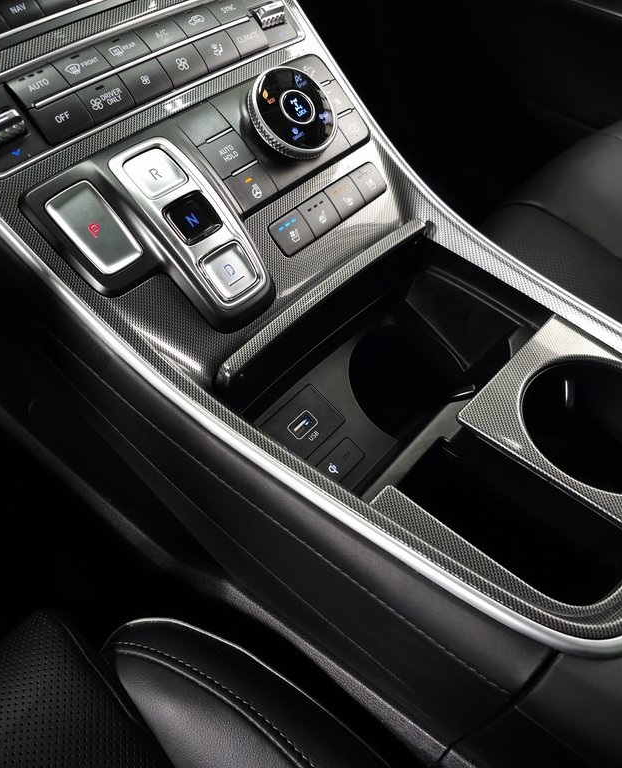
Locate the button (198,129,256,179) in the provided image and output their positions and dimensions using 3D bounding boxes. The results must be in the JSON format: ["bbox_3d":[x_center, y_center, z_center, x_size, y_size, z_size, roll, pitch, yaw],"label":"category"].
[{"bbox_3d":[-0.046,-0.125,0.374,0.026,0.006,0.021,-39,95,-31],"label":"button"}]

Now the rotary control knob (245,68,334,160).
[{"bbox_3d":[-0.011,-0.152,0.388,0.053,0.017,0.053,8,71,-26],"label":"rotary control knob"}]

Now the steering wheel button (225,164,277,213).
[{"bbox_3d":[-0.034,-0.107,0.376,0.027,0.006,0.020,-39,95,-31],"label":"steering wheel button"}]

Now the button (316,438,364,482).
[{"bbox_3d":[0.017,0.043,0.376,0.015,0.005,0.025,45,58,9],"label":"button"}]

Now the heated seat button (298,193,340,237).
[{"bbox_3d":[0.004,-0.097,0.396,0.023,0.006,0.021,-39,95,-31],"label":"heated seat button"}]

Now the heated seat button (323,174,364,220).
[{"bbox_3d":[0.019,-0.110,0.408,0.024,0.006,0.020,-39,95,-31],"label":"heated seat button"}]

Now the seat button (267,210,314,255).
[{"bbox_3d":[-0.011,-0.083,0.383,0.024,0.006,0.021,-39,95,-31],"label":"seat button"}]

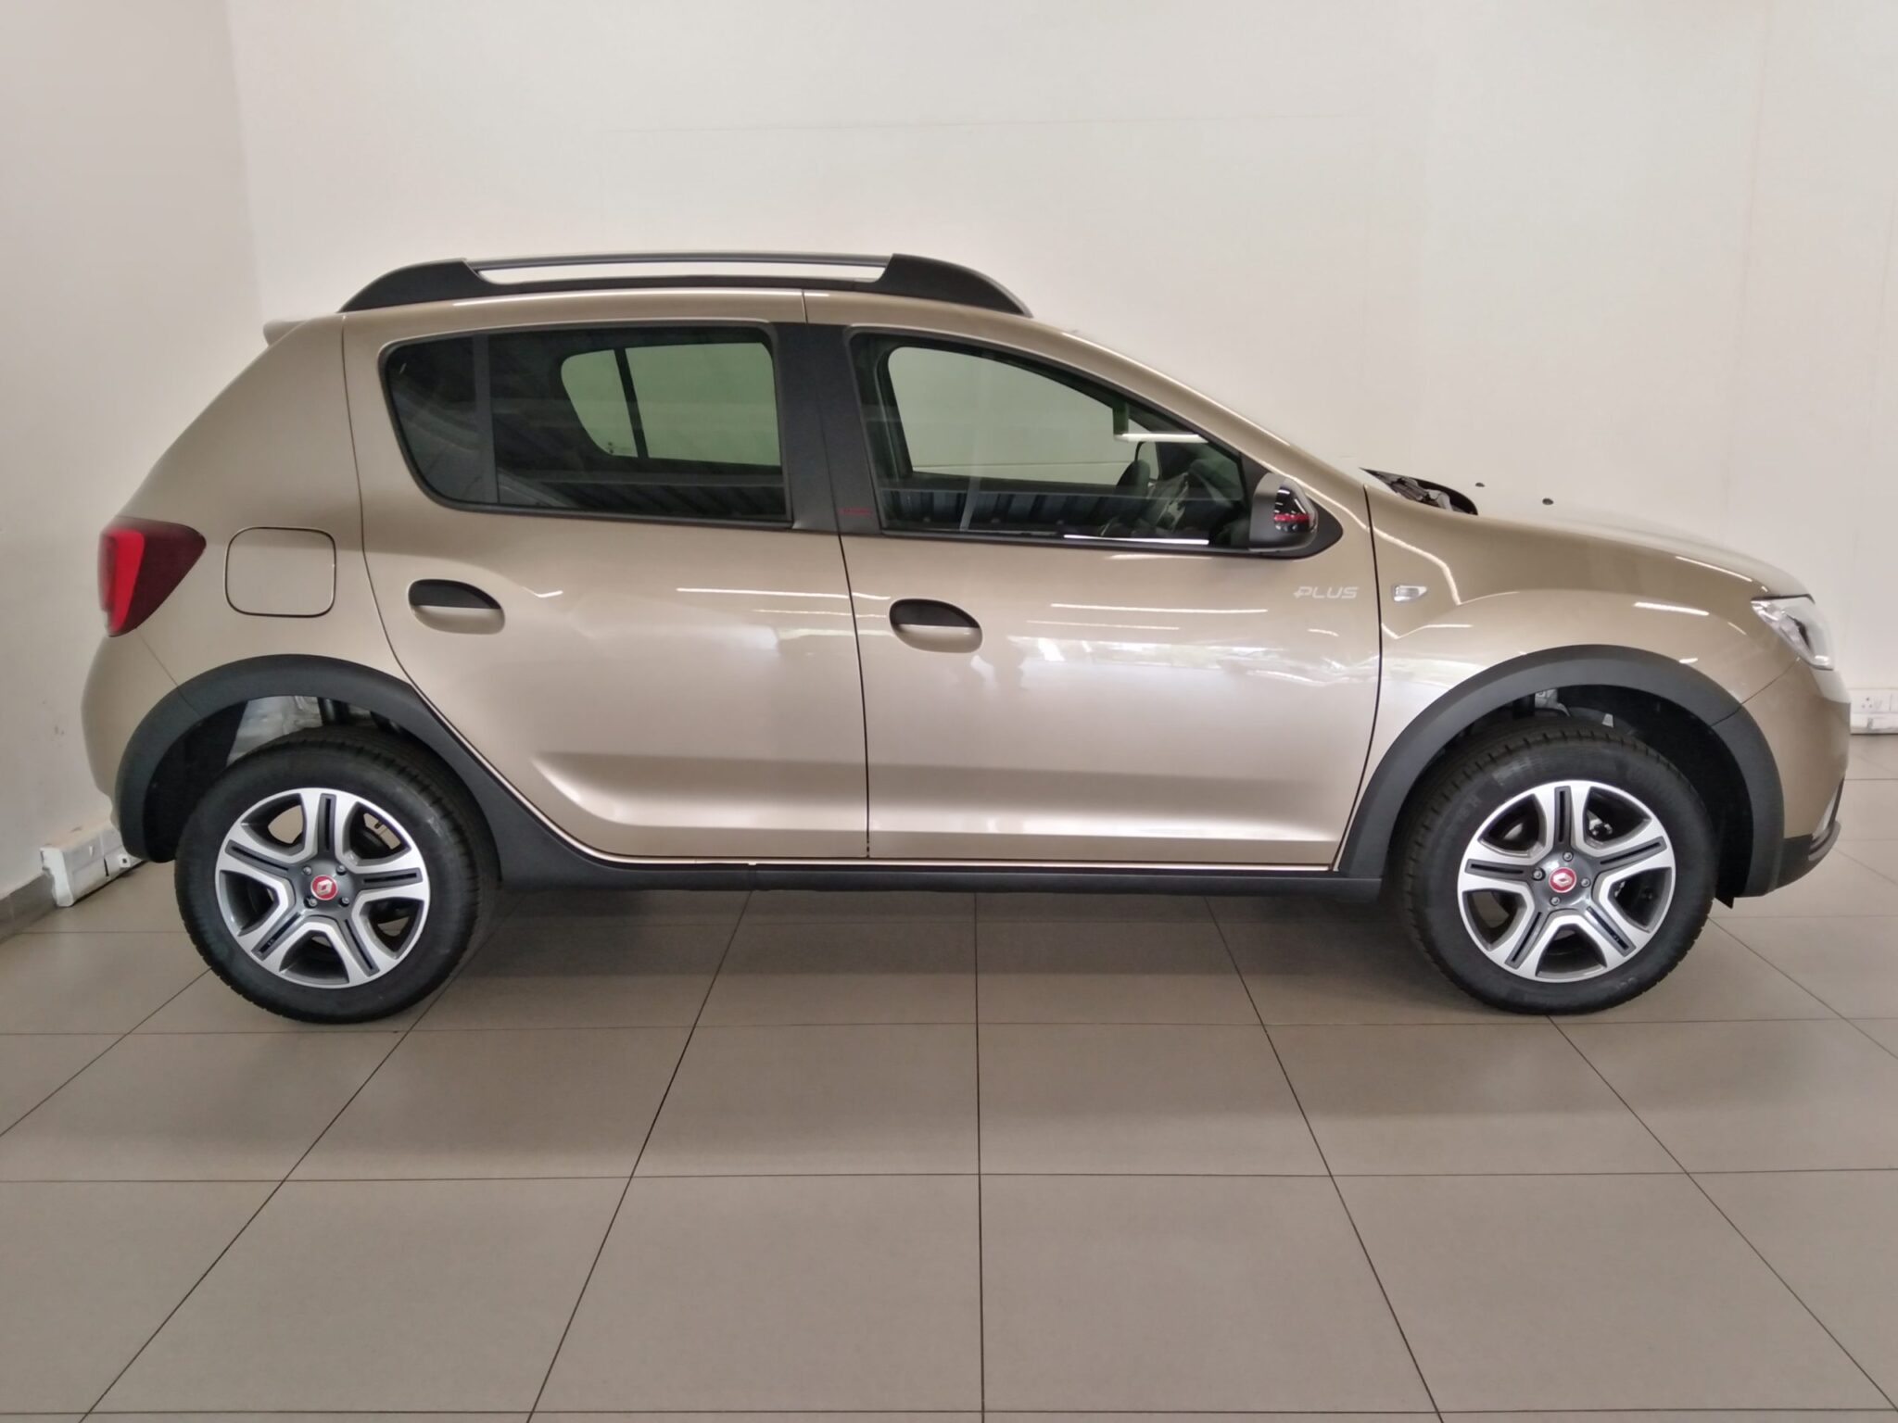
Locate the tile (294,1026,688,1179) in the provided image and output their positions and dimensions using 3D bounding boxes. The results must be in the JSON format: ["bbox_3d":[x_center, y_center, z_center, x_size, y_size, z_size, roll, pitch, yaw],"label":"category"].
[{"bbox_3d":[-0.848,0.747,2.747,0.600,0.010,0.580,-1,14,1],"label":"tile"}]

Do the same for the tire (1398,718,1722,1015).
[{"bbox_3d":[1.266,0.314,3.019,0.630,0.625,0.210,-1,14,1],"label":"tire"}]

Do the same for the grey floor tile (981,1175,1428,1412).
[{"bbox_3d":[0.350,0.865,2.162,0.600,0.010,0.575,-1,14,1],"label":"grey floor tile"}]

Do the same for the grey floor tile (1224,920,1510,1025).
[{"bbox_3d":[0.971,0.593,3.269,0.600,0.010,0.580,-1,14,1],"label":"grey floor tile"}]

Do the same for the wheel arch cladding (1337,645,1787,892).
[{"bbox_3d":[1.254,0.113,2.903,0.905,0.530,0.130,-1,14,1],"label":"wheel arch cladding"}]

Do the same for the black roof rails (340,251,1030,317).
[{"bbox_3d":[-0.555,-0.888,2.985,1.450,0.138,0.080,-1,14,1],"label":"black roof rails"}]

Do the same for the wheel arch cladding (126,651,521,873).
[{"bbox_3d":[-1.295,0.096,2.914,0.799,0.451,0.130,-1,14,1],"label":"wheel arch cladding"}]

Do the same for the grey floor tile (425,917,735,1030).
[{"bbox_3d":[-0.841,0.612,3.298,0.600,0.010,0.580,-1,14,1],"label":"grey floor tile"}]

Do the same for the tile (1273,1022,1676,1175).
[{"bbox_3d":[0.957,0.723,2.700,0.600,0.010,0.575,-1,14,1],"label":"tile"}]

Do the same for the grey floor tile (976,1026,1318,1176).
[{"bbox_3d":[0.360,0.735,2.728,0.600,0.010,0.580,-1,14,1],"label":"grey floor tile"}]

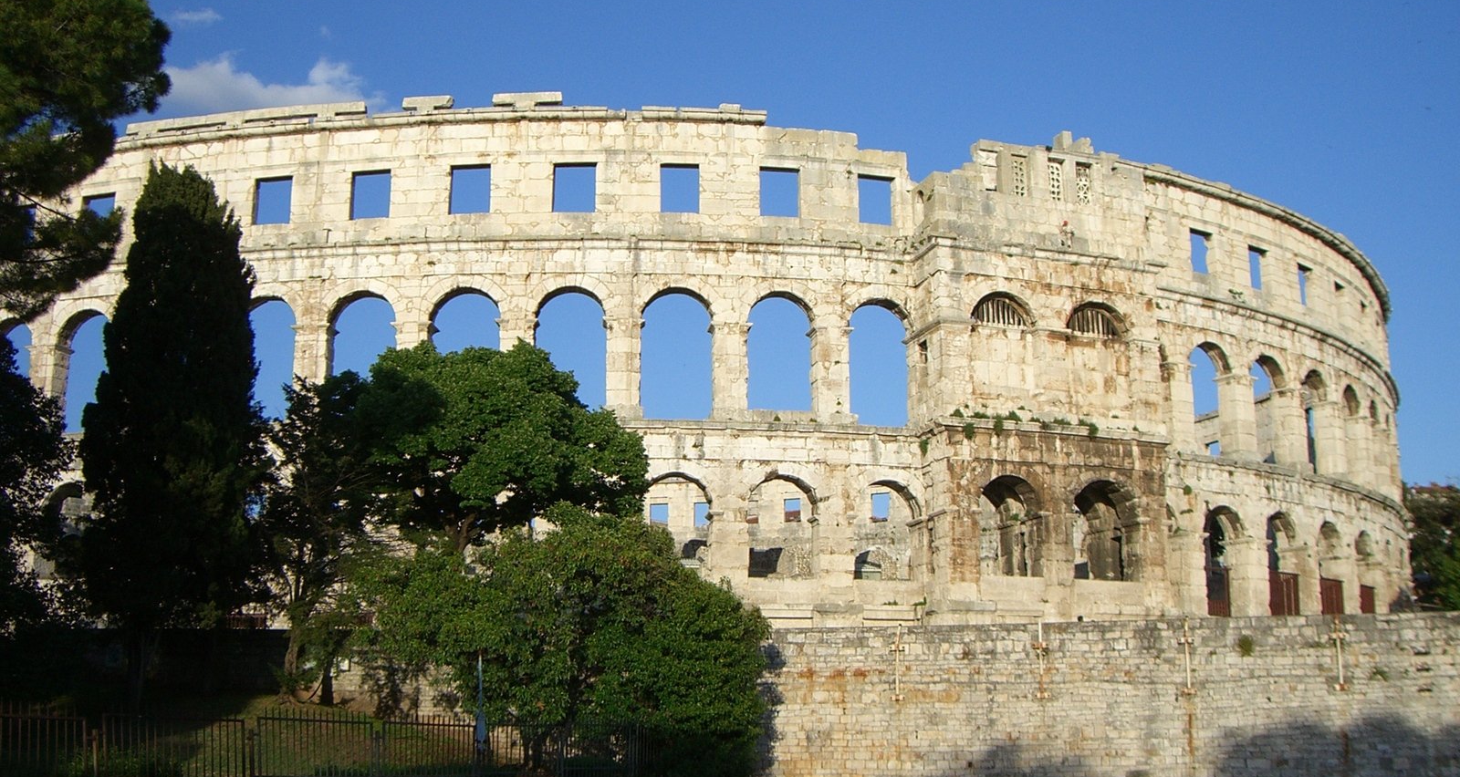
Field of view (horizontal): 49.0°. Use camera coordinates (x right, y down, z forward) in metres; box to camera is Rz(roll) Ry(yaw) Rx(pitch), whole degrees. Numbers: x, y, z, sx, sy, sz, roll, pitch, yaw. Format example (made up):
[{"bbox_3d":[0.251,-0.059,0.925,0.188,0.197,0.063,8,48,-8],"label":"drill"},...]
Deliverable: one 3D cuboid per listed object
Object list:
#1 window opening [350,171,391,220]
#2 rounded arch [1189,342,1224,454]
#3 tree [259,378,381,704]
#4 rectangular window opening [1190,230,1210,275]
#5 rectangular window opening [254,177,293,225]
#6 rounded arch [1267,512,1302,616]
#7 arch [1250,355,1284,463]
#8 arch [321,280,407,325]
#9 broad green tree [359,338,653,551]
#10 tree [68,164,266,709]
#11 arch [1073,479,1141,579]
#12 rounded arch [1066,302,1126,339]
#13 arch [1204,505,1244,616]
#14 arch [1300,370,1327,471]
[{"bbox_3d":[-18.035,-9.743,80.797,1.998,2.570,0.600,-2,-14,7],"label":"window opening"},{"bbox_3d":[26.272,0.749,88.655,3.450,6.300,1.200,9,-16,-32],"label":"rounded arch"},{"bbox_3d":[-11.674,4.177,45.500,3.500,9.060,3.400,3,-13,-14],"label":"tree"},{"bbox_3d":[26.527,-7.568,90.948,1.930,2.670,0.700,9,-15,-33],"label":"rectangular window opening"},{"bbox_3d":[-23.443,-9.541,82.723,2.220,2.530,0.700,-3,-13,13],"label":"rectangular window opening"},{"bbox_3d":[30.552,9.998,89.653,3.500,6.100,1.300,11,-17,-38],"label":"rounded arch"},{"bbox_3d":[30.359,1.311,91.010,3.456,6.457,1.000,11,-18,-38],"label":"arch"},{"bbox_3d":[-18.090,-4.135,80.057,4.300,2.400,1.100,-2,-14,7],"label":"arch"},{"bbox_3d":[-7.911,3.388,56.000,10.000,9.750,9.000,2,-13,-8],"label":"broad green tree"},{"bbox_3d":[-12.004,0.772,34.307,4.144,11.931,4.144,5,-15,-19],"label":"tree"},{"bbox_3d":[18.404,7.163,80.025,3.880,5.090,1.200,5,-14,-21],"label":"arch"},{"bbox_3d":[18.561,-3.446,82.245,3.300,1.769,1.000,5,-15,-21],"label":"rounded arch"},{"bbox_3d":[26.590,9.612,87.412,3.390,6.260,1.200,9,-15,-33],"label":"arch"},{"bbox_3d":[34.185,2.069,94.326,3.456,6.351,1.000,13,-19,-43],"label":"arch"}]

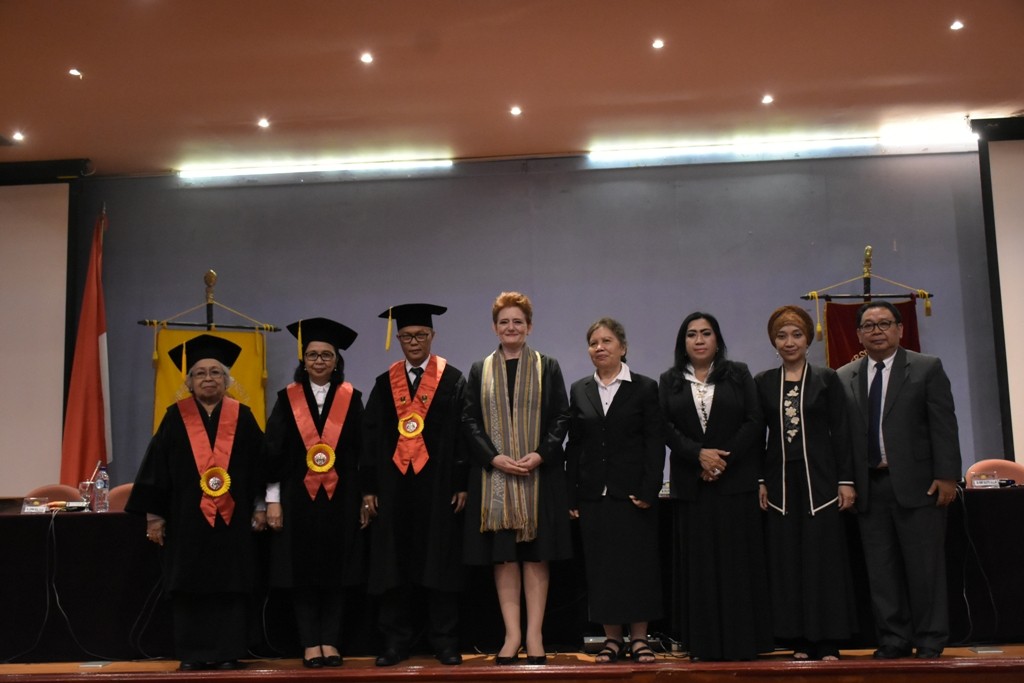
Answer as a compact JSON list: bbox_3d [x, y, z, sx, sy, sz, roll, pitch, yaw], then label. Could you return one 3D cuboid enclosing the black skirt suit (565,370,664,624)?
[{"bbox_3d":[0.495,0.753,4.946,0.470,1.214,0.330,-3,-7,15],"label":"black skirt suit"}]

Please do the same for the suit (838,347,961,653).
[{"bbox_3d":[1.829,0.746,4.834,0.550,1.429,0.360,-6,-8,32],"label":"suit"}]

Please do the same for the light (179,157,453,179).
[{"bbox_3d":[-1.706,-1.505,8.888,2.405,0.080,0.080,-2,-7,4],"label":"light"}]

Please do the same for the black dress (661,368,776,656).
[{"bbox_3d":[0.964,0.801,4.854,0.540,1.393,0.420,-3,-7,15],"label":"black dress"}]

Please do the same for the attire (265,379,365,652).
[{"bbox_3d":[-0.957,0.824,4.959,0.500,1.293,0.320,-1,-7,0],"label":"attire"}]

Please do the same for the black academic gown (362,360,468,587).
[{"bbox_3d":[-0.474,0.641,4.965,0.540,1.103,0.330,-2,-7,2],"label":"black academic gown"}]

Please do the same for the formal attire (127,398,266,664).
[{"bbox_3d":[-1.530,0.901,4.963,0.670,1.250,0.360,-1,-7,-2],"label":"formal attire"}]

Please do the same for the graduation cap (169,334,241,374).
[{"bbox_3d":[-1.500,0.064,5.030,0.335,0.140,0.300,1,-29,-1],"label":"graduation cap"}]

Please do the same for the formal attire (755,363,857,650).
[{"bbox_3d":[1.389,0.771,4.845,0.490,1.309,0.360,-4,-7,20],"label":"formal attire"}]

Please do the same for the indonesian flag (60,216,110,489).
[{"bbox_3d":[-2.845,0.083,6.846,0.340,1.930,0.250,0,-7,-12],"label":"indonesian flag"}]

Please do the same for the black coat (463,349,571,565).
[{"bbox_3d":[0.022,0.557,4.964,0.520,1.040,0.340,-2,-7,0],"label":"black coat"}]

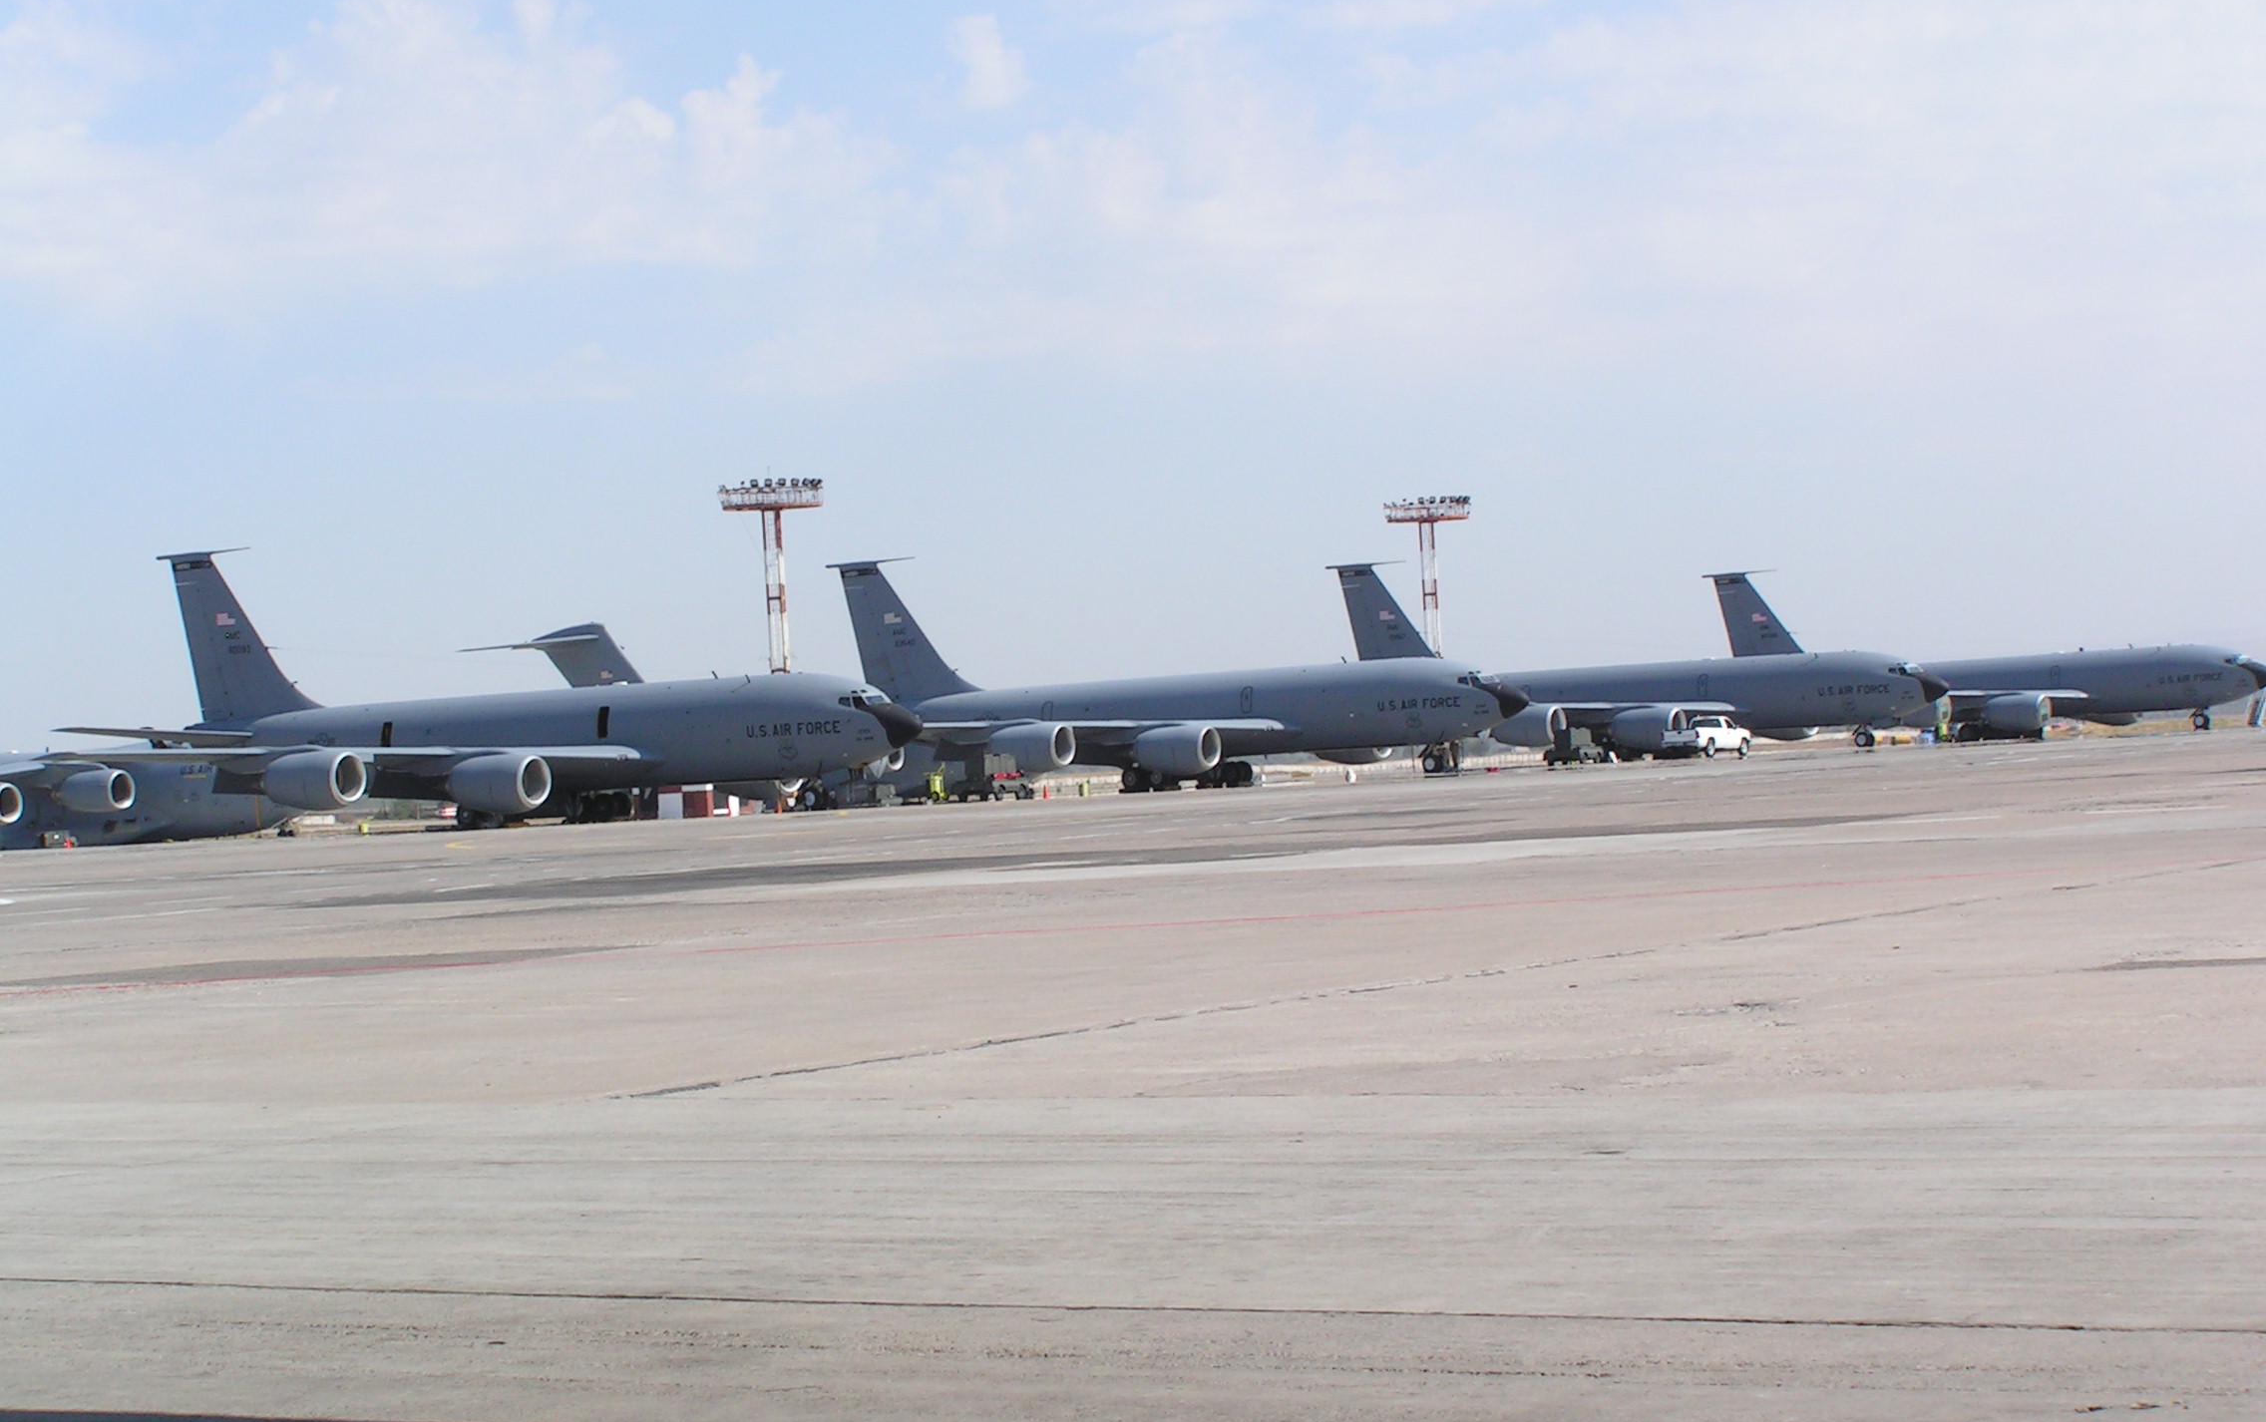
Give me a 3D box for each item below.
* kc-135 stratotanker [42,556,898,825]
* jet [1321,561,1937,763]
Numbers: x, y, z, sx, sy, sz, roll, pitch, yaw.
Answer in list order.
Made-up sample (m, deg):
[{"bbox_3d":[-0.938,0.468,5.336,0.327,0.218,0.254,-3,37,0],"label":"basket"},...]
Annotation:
[{"bbox_3d":[-25.651,-1.546,196.417,41.600,12.700,39.880,-4,-1,34],"label":"kc-135 stratotanker"},{"bbox_3d":[29.023,-3.518,278.182,41.600,12.700,39.880,-4,-1,35],"label":"jet"}]

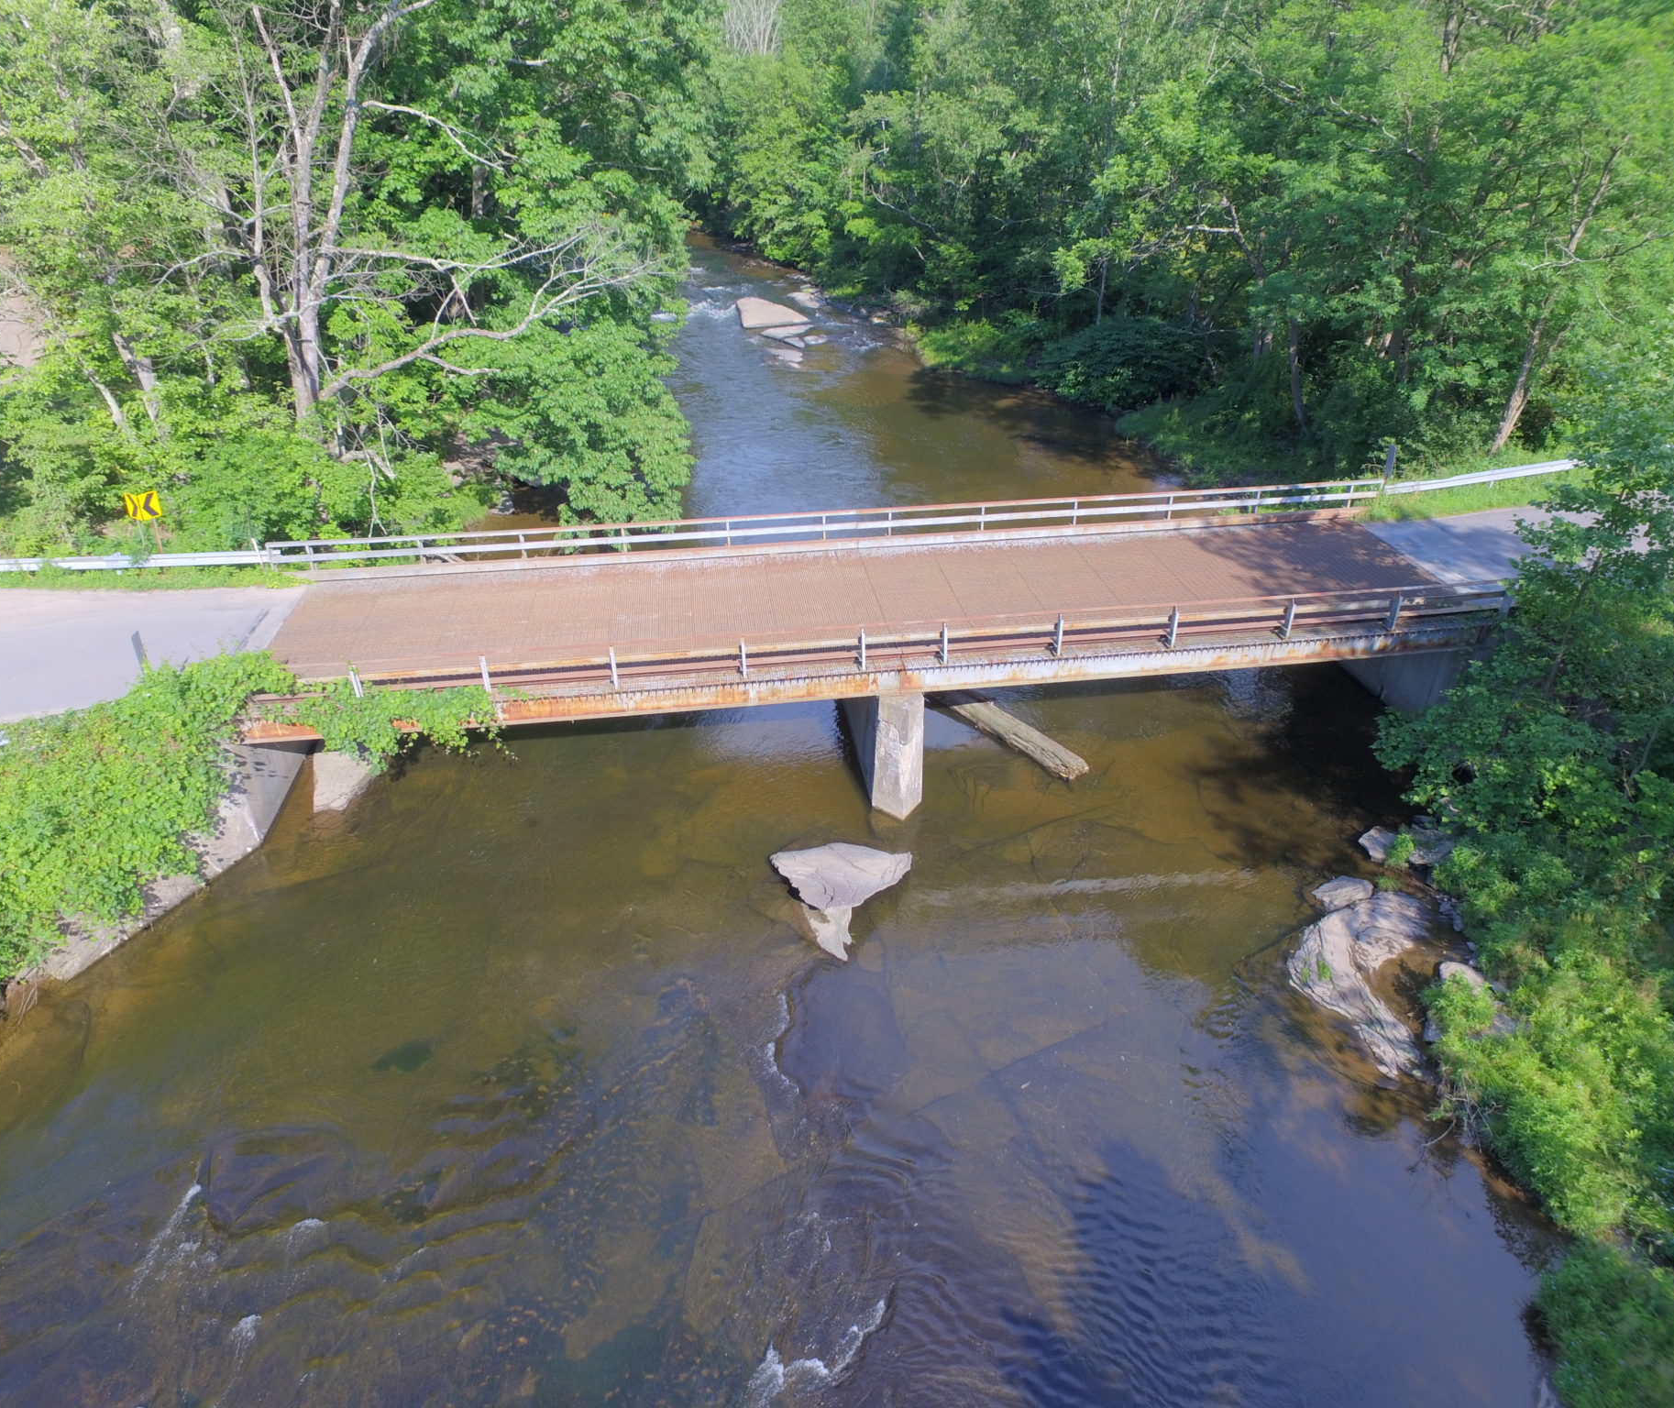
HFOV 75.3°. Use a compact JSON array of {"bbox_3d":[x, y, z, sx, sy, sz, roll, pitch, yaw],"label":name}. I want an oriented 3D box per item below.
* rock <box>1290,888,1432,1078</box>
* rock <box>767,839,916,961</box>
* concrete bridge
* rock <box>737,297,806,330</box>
[{"bbox_3d":[9.422,4.763,19.701,2.242,0.650,4.821,14,34,22],"label":"rock"},{"bbox_3d":[0.108,3.861,21.341,2.911,0.650,3.063,-1,31,-1],"label":"rock"},{"bbox_3d":[0.944,-1.307,25.833,27.280,4.642,7.260,-4,31,-7],"label":"concrete bridge"},{"bbox_3d":[-3.844,-22.979,63.884,3.806,0.900,6.600,-9,32,-13],"label":"rock"}]

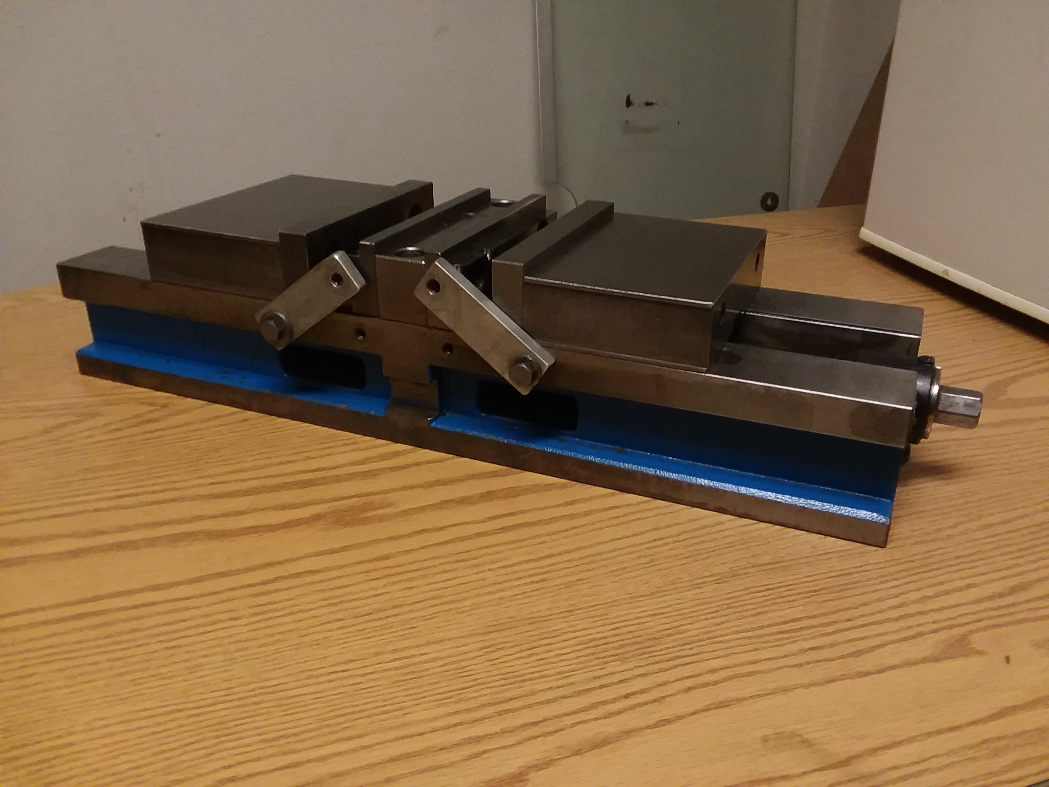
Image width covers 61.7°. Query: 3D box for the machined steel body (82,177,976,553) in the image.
[{"bbox_3d":[-0.026,-0.048,0.557,0.572,0.121,0.169,11,27,21],"label":"machined steel body"}]

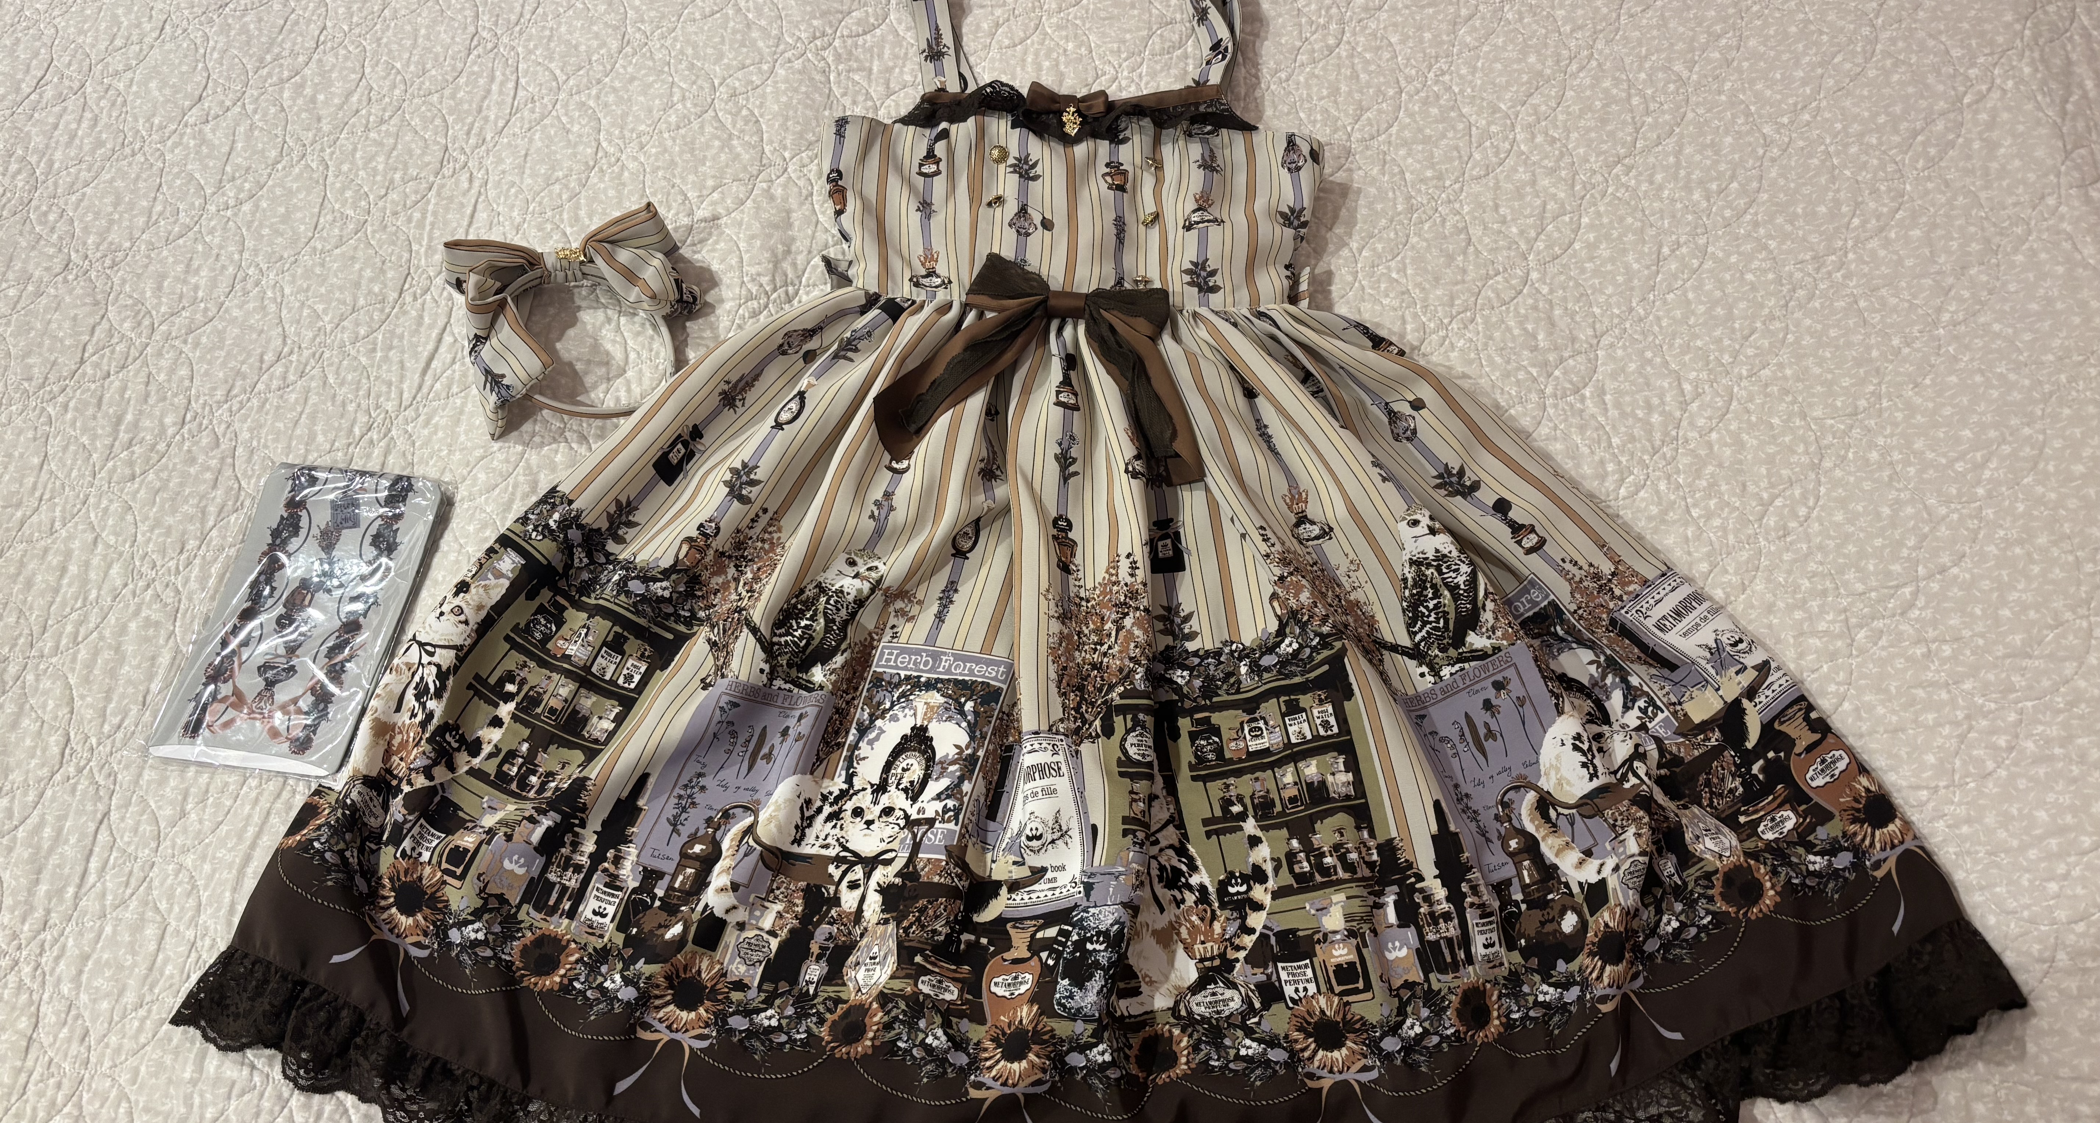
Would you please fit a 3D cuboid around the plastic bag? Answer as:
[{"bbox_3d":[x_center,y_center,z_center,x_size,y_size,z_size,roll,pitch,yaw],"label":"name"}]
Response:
[{"bbox_3d":[-0.491,0.036,1.045,0.121,0.016,0.214,7,63,4],"label":"plastic bag"}]

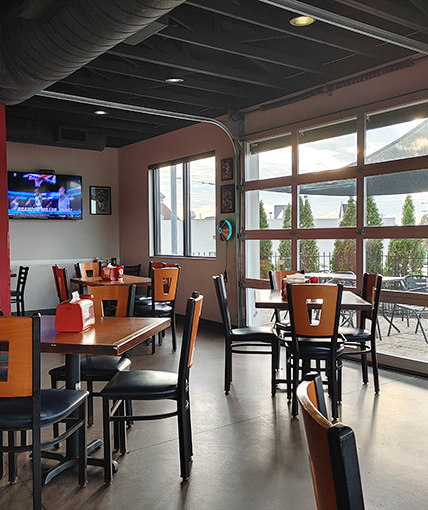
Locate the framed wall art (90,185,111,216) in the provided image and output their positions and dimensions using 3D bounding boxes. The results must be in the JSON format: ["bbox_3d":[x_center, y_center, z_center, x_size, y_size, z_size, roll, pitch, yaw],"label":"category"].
[{"bbox_3d":[-1.863,-0.893,8.428,0.385,0.465,0.030,-2,3,-36],"label":"framed wall art"}]

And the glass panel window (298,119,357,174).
[{"bbox_3d":[1.104,-1.061,5.049,0.040,0.460,0.756,-2,3,-36],"label":"glass panel window"}]

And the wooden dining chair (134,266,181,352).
[{"bbox_3d":[-0.632,0.584,5.559,0.430,0.906,0.499,-2,2,-38],"label":"wooden dining chair"}]

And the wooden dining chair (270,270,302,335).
[{"bbox_3d":[0.735,0.605,4.412,0.430,0.906,0.499,-1,2,-20],"label":"wooden dining chair"}]

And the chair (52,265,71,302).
[{"bbox_3d":[-1.436,0.578,5.673,0.500,0.900,0.430,-2,2,-30],"label":"chair"}]

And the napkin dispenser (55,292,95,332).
[{"bbox_3d":[-0.729,0.312,2.696,0.145,0.155,0.200,-1,2,4],"label":"napkin dispenser"}]

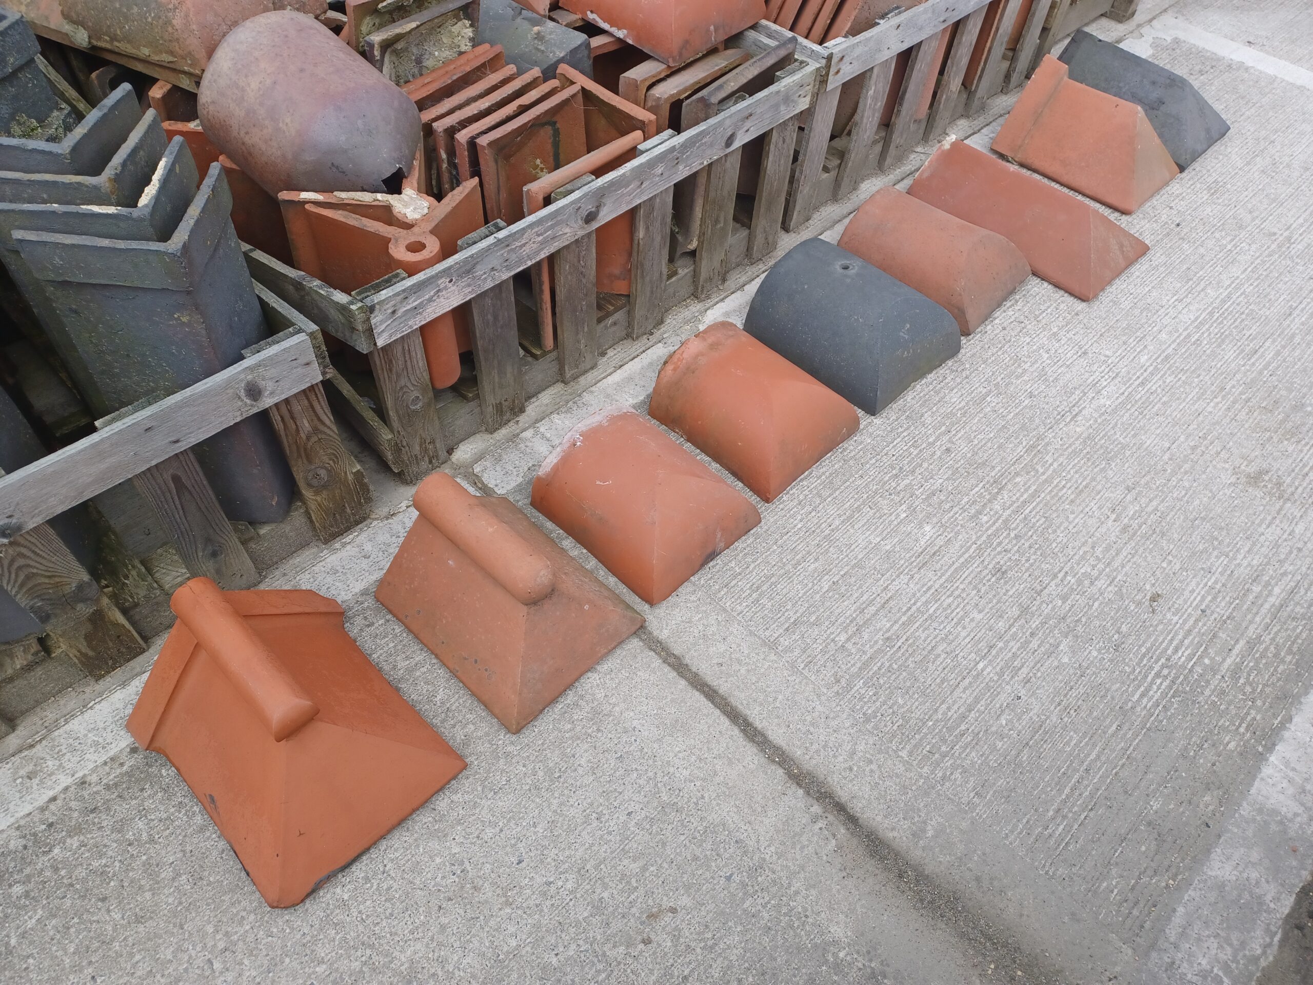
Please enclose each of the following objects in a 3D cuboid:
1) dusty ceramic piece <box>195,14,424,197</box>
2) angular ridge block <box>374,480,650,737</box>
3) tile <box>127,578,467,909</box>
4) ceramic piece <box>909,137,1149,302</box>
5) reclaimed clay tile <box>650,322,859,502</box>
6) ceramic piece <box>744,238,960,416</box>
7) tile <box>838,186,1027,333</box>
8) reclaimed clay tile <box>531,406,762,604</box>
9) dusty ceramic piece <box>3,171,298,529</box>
[{"bbox_3d":[-0.528,-0.602,1.479,0.259,0.159,0.260,41,55,9],"label":"dusty ceramic piece"},{"bbox_3d":[-0.208,0.116,1.314,0.310,0.155,0.248,37,56,25],"label":"angular ridge block"},{"bbox_3d":[-0.463,0.264,1.164,0.354,0.161,0.276,37,56,25],"label":"tile"},{"bbox_3d":[0.828,-0.623,2.059,0.273,0.109,0.454,-35,59,-29],"label":"ceramic piece"},{"bbox_3d":[0.175,-0.166,1.607,0.278,0.123,0.251,38,57,26],"label":"reclaimed clay tile"},{"bbox_3d":[0.377,-0.336,1.762,0.274,0.134,0.319,-35,59,-29],"label":"ceramic piece"},{"bbox_3d":[0.580,-0.507,1.945,0.329,0.104,0.250,36,56,25],"label":"tile"},{"bbox_3d":[-0.011,-0.009,1.462,0.273,0.116,0.247,38,57,26],"label":"reclaimed clay tile"},{"bbox_3d":[-0.607,-0.158,1.268,0.244,0.460,0.163,-34,57,-32],"label":"dusty ceramic piece"}]

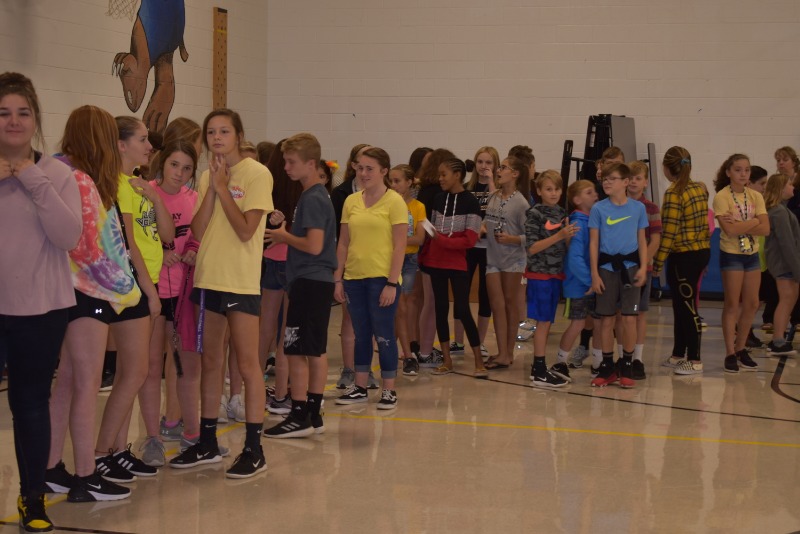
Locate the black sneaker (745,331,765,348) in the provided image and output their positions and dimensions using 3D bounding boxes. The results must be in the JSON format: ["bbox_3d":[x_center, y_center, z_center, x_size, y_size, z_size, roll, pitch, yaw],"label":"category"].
[{"bbox_3d":[2.870,0.603,12.553,0.250,0.100,0.090,1,4,2],"label":"black sneaker"}]

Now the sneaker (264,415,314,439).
[{"bbox_3d":[-0.577,0.823,8.011,0.285,0.112,0.103,-1,4,-31],"label":"sneaker"}]

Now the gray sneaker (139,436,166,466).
[{"bbox_3d":[-1.163,0.864,7.240,0.098,0.110,0.258,0,4,-17],"label":"gray sneaker"}]

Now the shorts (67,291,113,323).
[{"bbox_3d":[-1.351,0.117,6.569,0.265,0.270,0.340,0,4,-10],"label":"shorts"}]

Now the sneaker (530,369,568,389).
[{"bbox_3d":[0.993,0.725,10.144,0.255,0.107,0.092,2,4,20],"label":"sneaker"}]

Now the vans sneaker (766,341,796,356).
[{"bbox_3d":[3.002,0.638,12.065,0.243,0.098,0.090,2,4,12],"label":"vans sneaker"}]

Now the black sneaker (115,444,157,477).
[{"bbox_3d":[-1.209,0.881,6.982,0.260,0.115,0.100,3,4,27],"label":"black sneaker"}]

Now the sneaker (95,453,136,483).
[{"bbox_3d":[-1.304,0.899,6.948,0.262,0.102,0.095,3,4,28],"label":"sneaker"}]

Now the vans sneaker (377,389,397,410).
[{"bbox_3d":[-0.075,0.774,9.008,0.098,0.100,0.255,2,4,9],"label":"vans sneaker"}]

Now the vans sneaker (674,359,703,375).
[{"bbox_3d":[2.031,0.704,10.755,0.250,0.085,0.092,-1,4,-31],"label":"vans sneaker"}]

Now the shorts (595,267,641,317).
[{"bbox_3d":[1.442,0.139,10.120,0.305,0.360,0.225,1,4,6],"label":"shorts"}]

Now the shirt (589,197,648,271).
[{"bbox_3d":[1.441,-0.214,10.090,0.400,0.475,0.225,1,4,7],"label":"shirt"}]

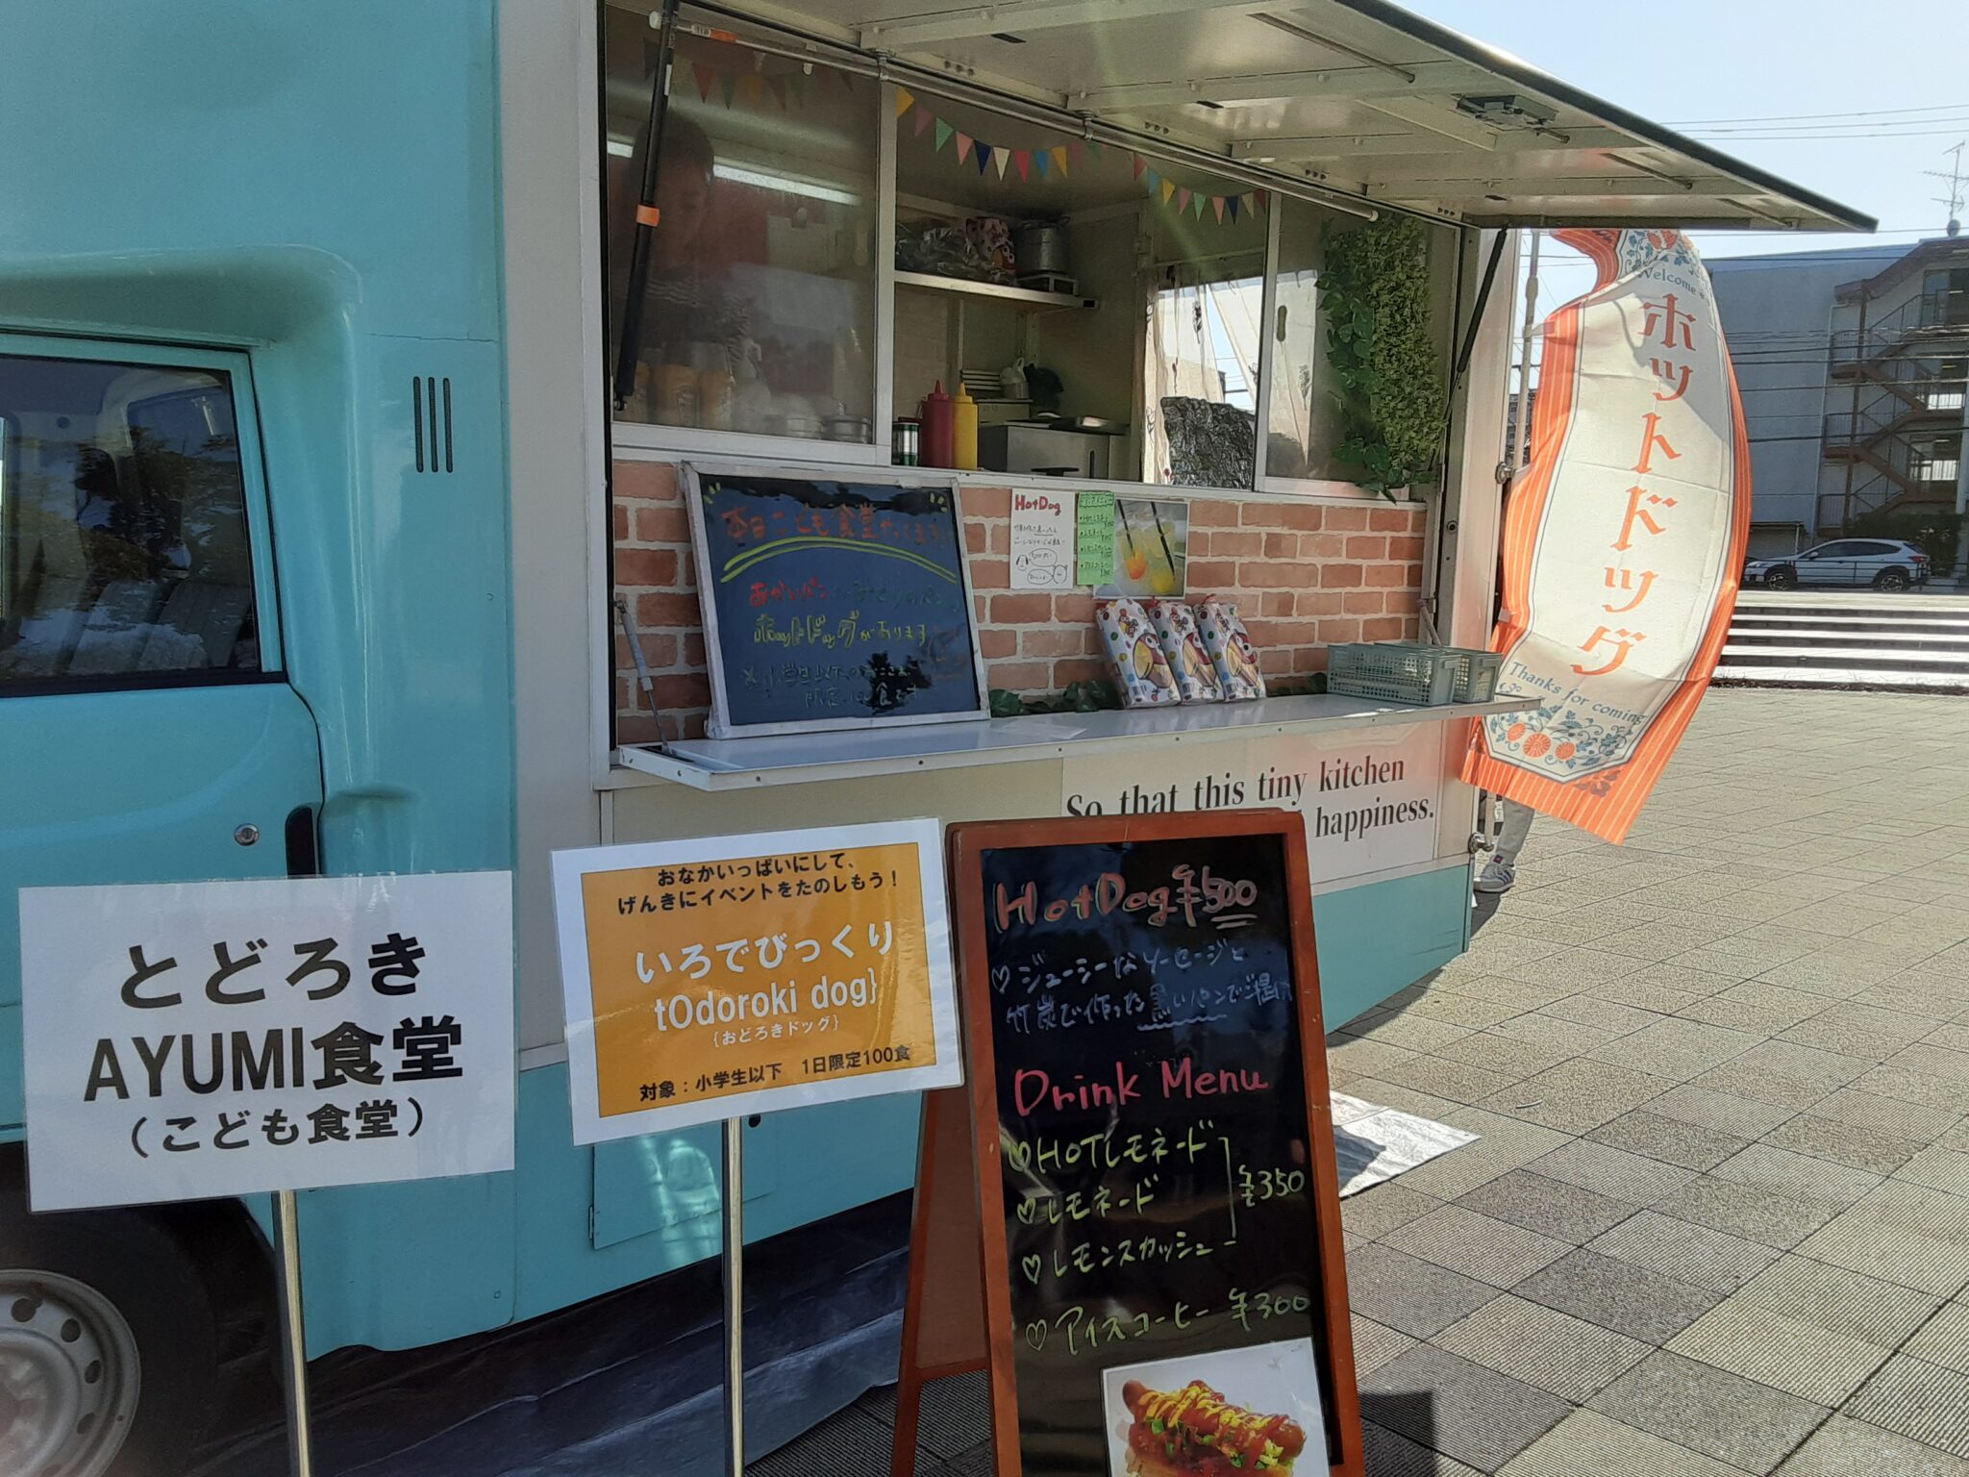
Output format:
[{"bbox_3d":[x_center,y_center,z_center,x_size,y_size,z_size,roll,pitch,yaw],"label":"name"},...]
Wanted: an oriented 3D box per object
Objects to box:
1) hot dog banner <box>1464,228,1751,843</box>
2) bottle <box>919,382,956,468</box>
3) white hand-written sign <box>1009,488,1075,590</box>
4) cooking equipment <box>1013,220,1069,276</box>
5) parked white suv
[{"bbox_3d":[1.683,-0.601,4.150,0.700,1.740,0.220,4,8,27],"label":"hot dog banner"},{"bbox_3d":[-0.094,-0.636,3.120,0.066,0.184,0.066,0,7,0],"label":"bottle"},{"bbox_3d":[0.119,-0.406,3.140,0.178,0.198,0.010,-6,9,-42],"label":"white hand-written sign"},{"bbox_3d":[0.189,-1.604,5.020,0.178,0.178,0.178,0,7,0],"label":"cooking equipment"},{"bbox_3d":[23.305,-4.691,42.000,4.460,1.560,1.800,4,8,29],"label":"parked white suv"}]

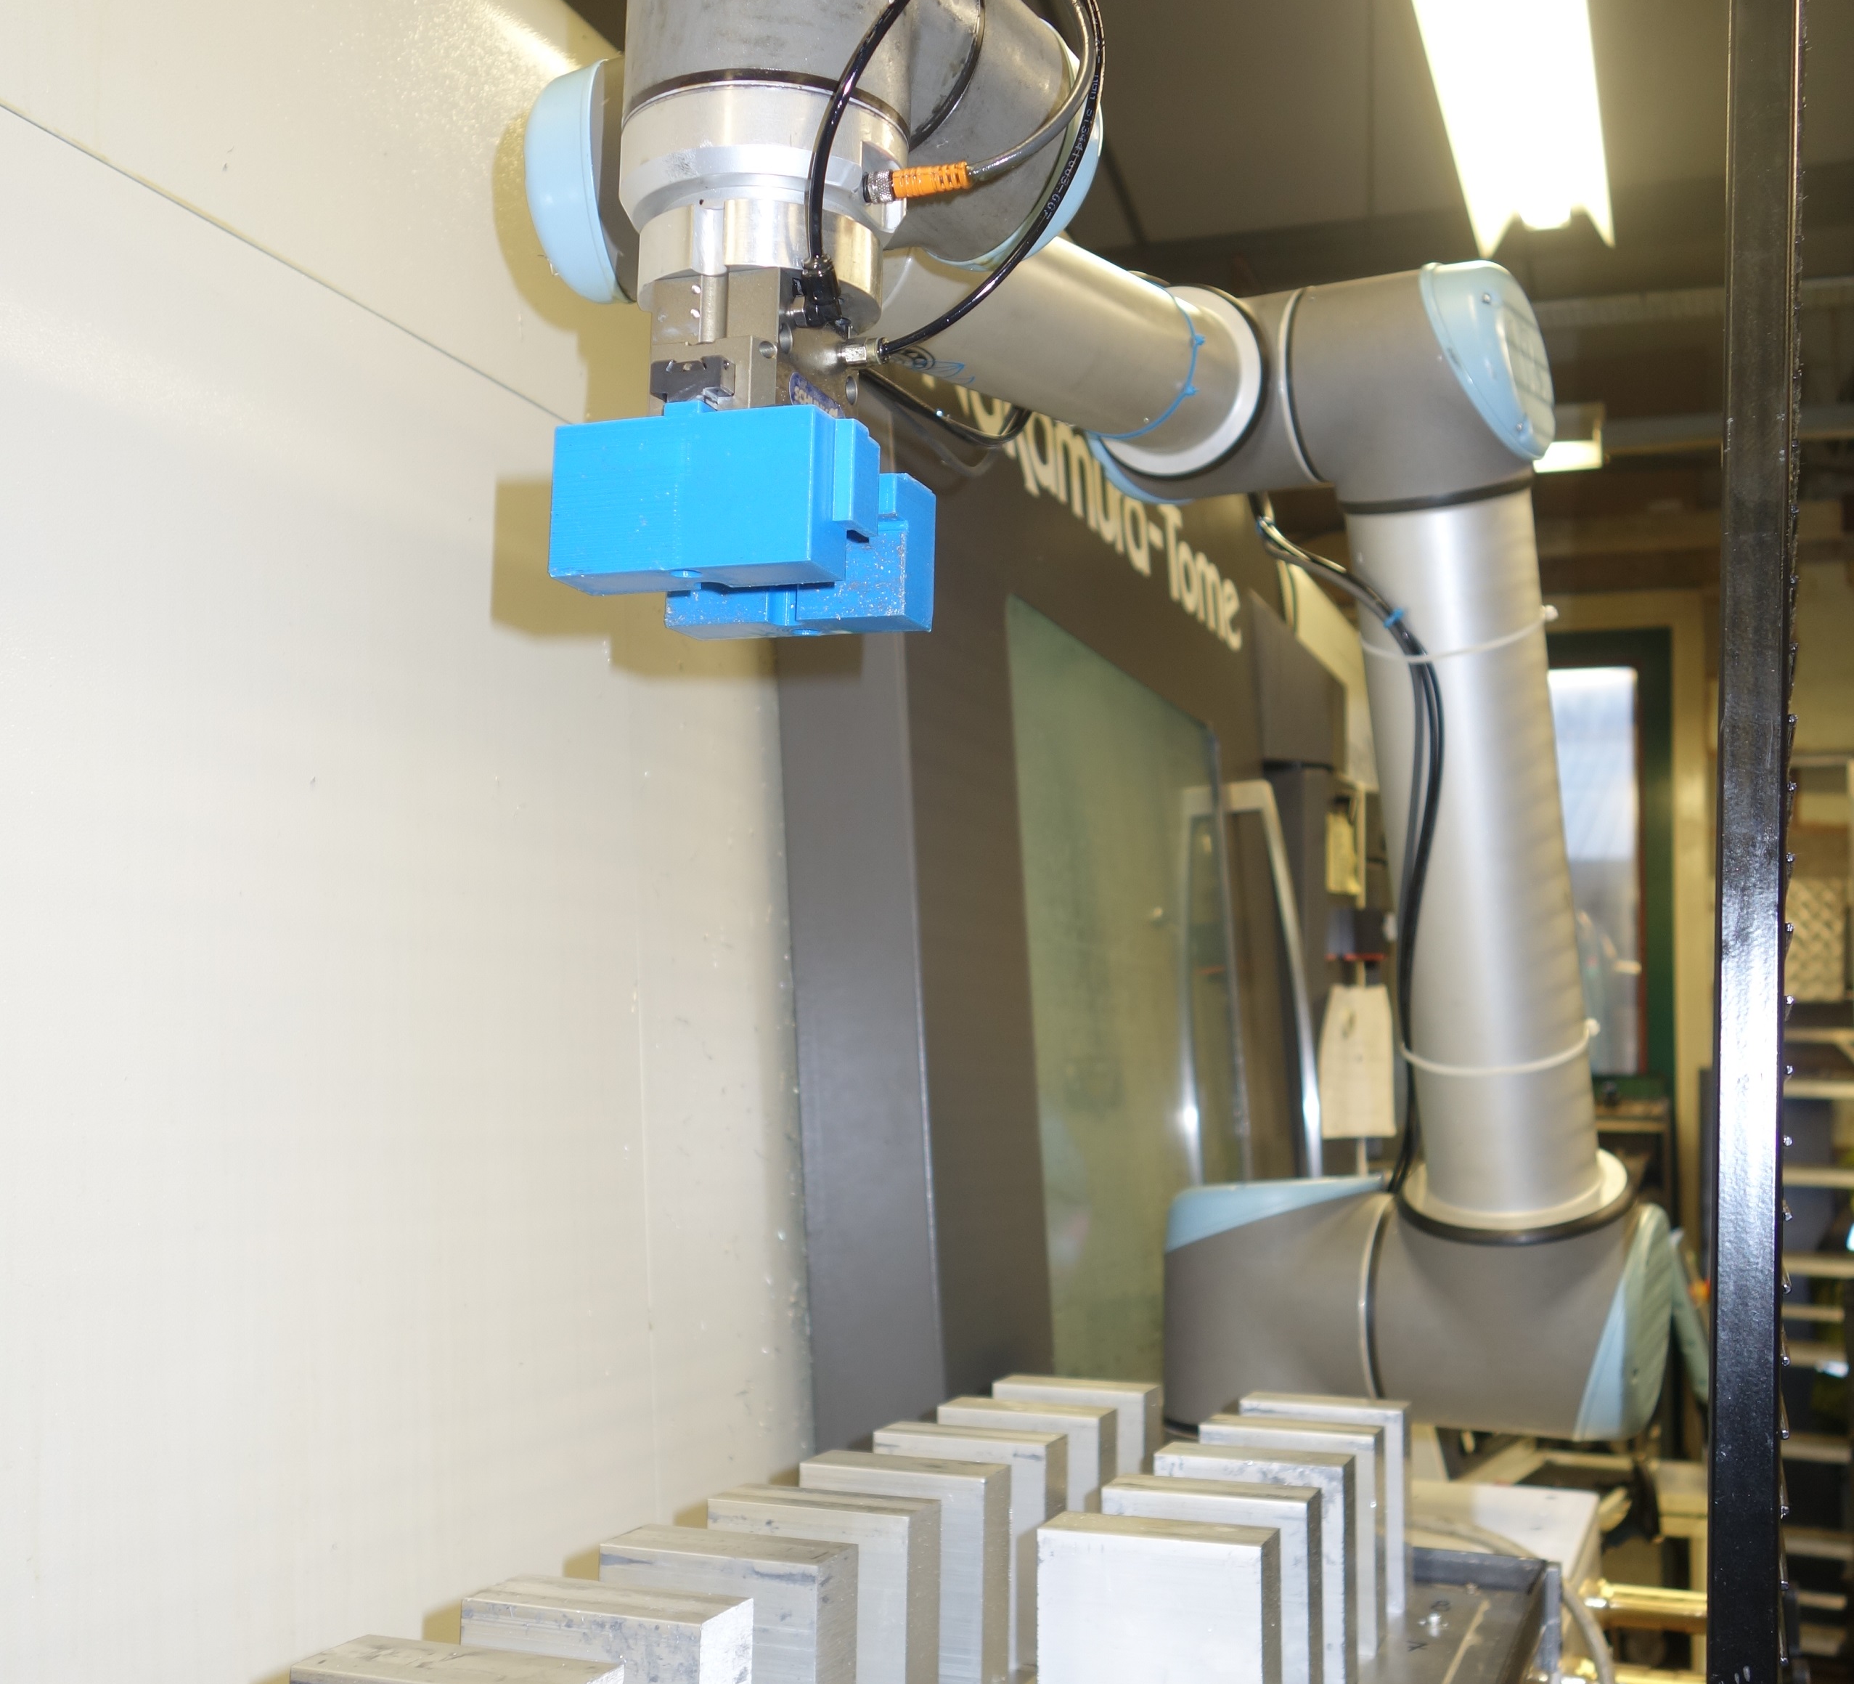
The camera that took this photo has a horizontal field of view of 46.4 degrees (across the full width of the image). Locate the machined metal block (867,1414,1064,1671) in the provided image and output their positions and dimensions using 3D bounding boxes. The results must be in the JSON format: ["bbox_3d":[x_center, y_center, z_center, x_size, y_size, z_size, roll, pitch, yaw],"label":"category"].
[{"bbox_3d":[0.023,0.369,1.133,0.094,0.114,0.041,-1,-7,20],"label":"machined metal block"}]

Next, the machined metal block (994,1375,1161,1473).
[{"bbox_3d":[0.091,0.390,1.319,0.094,0.114,0.041,-1,-7,20],"label":"machined metal block"}]

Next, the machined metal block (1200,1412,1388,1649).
[{"bbox_3d":[0.192,0.362,1.131,0.091,0.110,0.037,-2,-7,20],"label":"machined metal block"}]

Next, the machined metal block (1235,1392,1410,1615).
[{"bbox_3d":[0.235,0.387,1.270,0.095,0.114,0.037,-1,-7,20],"label":"machined metal block"}]

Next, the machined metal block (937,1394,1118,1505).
[{"bbox_3d":[0.055,0.367,1.189,0.091,0.109,0.040,-2,-7,20],"label":"machined metal block"}]

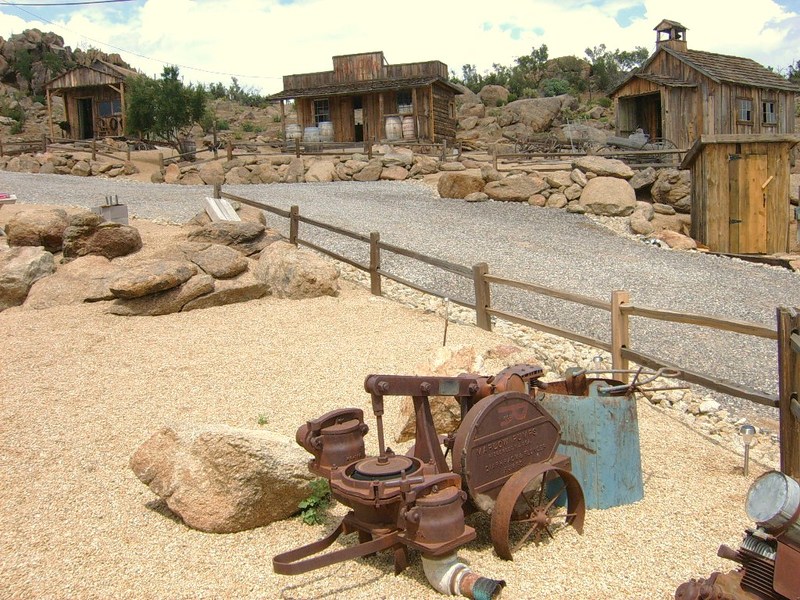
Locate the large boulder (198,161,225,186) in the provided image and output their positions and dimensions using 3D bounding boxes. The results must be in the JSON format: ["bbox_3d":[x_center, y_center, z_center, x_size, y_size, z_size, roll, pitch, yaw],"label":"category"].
[{"bbox_3d":[-6.758,-4.535,29.000,0.913,0.850,0.800,-4,6,-13],"label":"large boulder"}]

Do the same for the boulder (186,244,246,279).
[{"bbox_3d":[-2.737,-0.596,12.200,0.900,0.420,0.700,-4,7,-13],"label":"boulder"}]

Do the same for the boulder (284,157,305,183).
[{"bbox_3d":[-3.717,-4.580,28.500,0.691,0.850,0.650,-3,6,-7],"label":"boulder"}]

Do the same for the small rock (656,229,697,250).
[{"bbox_3d":[4.854,-1.062,14.200,0.720,0.340,0.500,0,7,19],"label":"small rock"}]

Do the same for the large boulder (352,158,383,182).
[{"bbox_3d":[-1.125,-4.465,28.000,1.018,0.800,0.850,-3,6,-2],"label":"large boulder"}]

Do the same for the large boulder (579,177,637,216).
[{"bbox_3d":[5.130,-2.559,20.000,1.400,0.950,1.100,1,10,17],"label":"large boulder"}]

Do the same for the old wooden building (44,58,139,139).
[{"bbox_3d":[-13.647,-9.255,38.000,3.900,3.650,4.900,0,10,10],"label":"old wooden building"}]

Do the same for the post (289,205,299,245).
[{"bbox_3d":[-1.751,-1.212,13.300,0.100,0.700,0.100,-7,7,-36],"label":"post"}]

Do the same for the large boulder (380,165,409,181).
[{"bbox_3d":[-0.153,-4.318,27.500,1.000,0.550,0.700,-2,9,0],"label":"large boulder"}]

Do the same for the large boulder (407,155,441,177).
[{"bbox_3d":[0.742,-4.074,24.500,0.930,0.620,0.650,-2,7,2],"label":"large boulder"}]

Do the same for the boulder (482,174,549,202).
[{"bbox_3d":[2.823,-2.702,19.600,1.520,0.620,1.050,-2,6,8],"label":"boulder"}]

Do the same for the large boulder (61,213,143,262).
[{"bbox_3d":[-4.752,-0.989,12.900,1.266,0.740,0.950,-4,6,-20],"label":"large boulder"}]

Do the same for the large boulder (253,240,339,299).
[{"bbox_3d":[-1.757,-0.496,13.600,1.400,0.850,1.150,-3,9,-6],"label":"large boulder"}]

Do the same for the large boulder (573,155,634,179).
[{"bbox_3d":[4.604,-3.020,18.300,1.350,0.470,0.850,0,7,14],"label":"large boulder"}]

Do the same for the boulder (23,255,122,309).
[{"bbox_3d":[-4.494,-0.247,11.100,1.345,0.660,1.100,-5,6,-22],"label":"boulder"}]

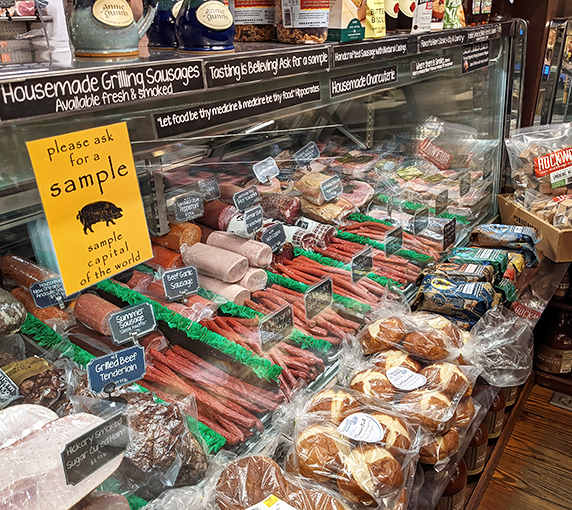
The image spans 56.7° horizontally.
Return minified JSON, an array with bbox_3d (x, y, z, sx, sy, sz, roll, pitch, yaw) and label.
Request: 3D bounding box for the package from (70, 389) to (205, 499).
[{"bbox_3d":[-0.250,0.320,0.910,0.200,0.085,0.150,20,32,32],"label":"package"}]

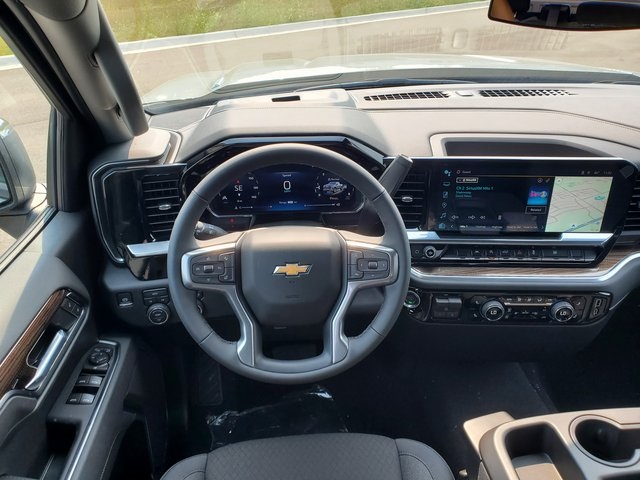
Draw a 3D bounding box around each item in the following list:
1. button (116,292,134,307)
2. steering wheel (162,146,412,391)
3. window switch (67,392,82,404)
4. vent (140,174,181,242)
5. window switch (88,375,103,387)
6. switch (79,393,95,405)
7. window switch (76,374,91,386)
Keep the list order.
[{"bbox_3d":[-0.354,0.108,0.875,0.030,0.026,0.015,-4,19,-7],"label":"button"},{"bbox_3d":[-0.049,0.038,0.790,0.388,0.388,0.100,-2,4,-3],"label":"steering wheel"},{"bbox_3d":[-0.403,0.259,0.789,0.019,0.011,0.020,4,39,0],"label":"window switch"},{"bbox_3d":[-0.288,-0.060,0.875,0.072,0.124,0.030,-6,26,-10],"label":"vent"},{"bbox_3d":[-0.381,0.239,0.816,0.019,0.011,0.020,4,39,0],"label":"window switch"},{"bbox_3d":[-0.383,0.260,0.789,0.019,0.011,0.020,4,39,0],"label":"switch"},{"bbox_3d":[-0.401,0.238,0.816,0.019,0.011,0.020,4,39,0],"label":"window switch"}]

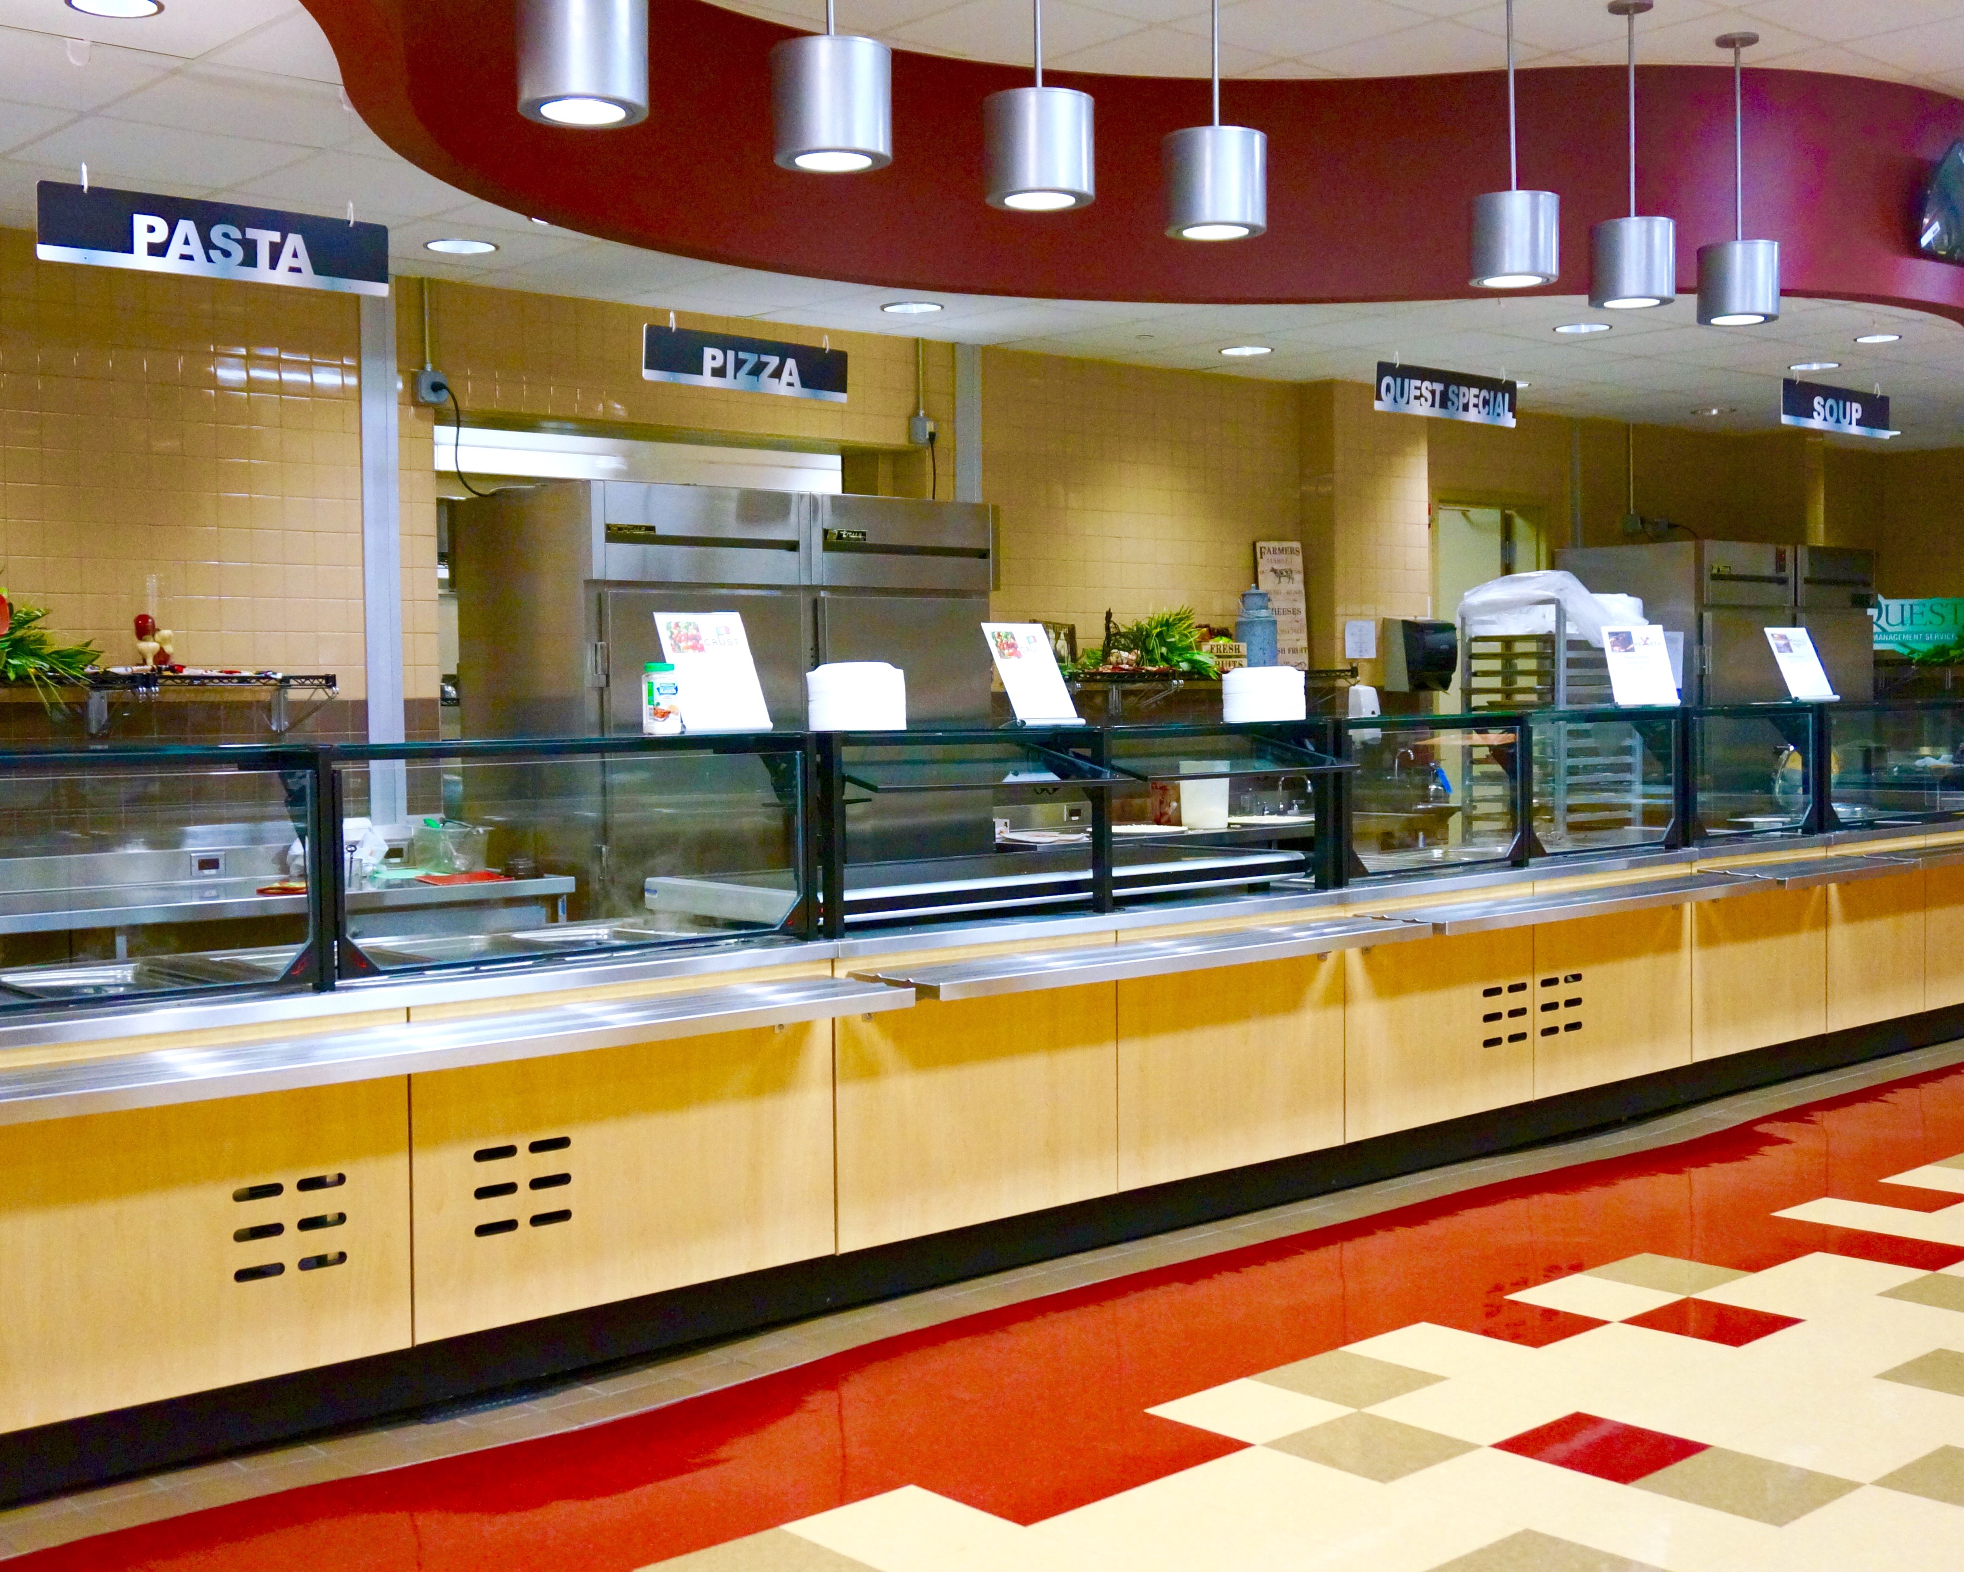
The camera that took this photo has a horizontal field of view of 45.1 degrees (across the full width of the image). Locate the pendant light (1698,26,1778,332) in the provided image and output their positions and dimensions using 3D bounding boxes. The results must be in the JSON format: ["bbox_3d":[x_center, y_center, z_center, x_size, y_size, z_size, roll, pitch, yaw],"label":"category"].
[{"bbox_3d":[2.392,-1.918,7.476,0.257,0.880,0.257,-3,3,-42],"label":"pendant light"}]

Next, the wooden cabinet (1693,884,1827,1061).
[{"bbox_3d":[2.513,0.567,8.416,0.907,0.673,0.580,-3,3,-42],"label":"wooden cabinet"}]

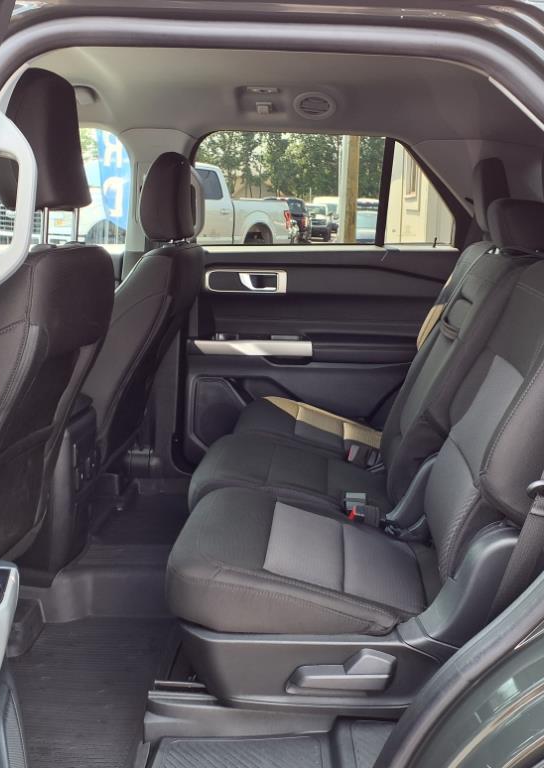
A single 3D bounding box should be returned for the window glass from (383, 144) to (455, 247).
[{"bbox_3d":[0.467,-0.605,2.529,0.235,0.330,0.020,1,24,5],"label":"window glass"}]

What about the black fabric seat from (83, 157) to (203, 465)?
[{"bbox_3d":[-0.578,-0.175,2.256,0.800,0.970,0.520,1,12,5],"label":"black fabric seat"}]

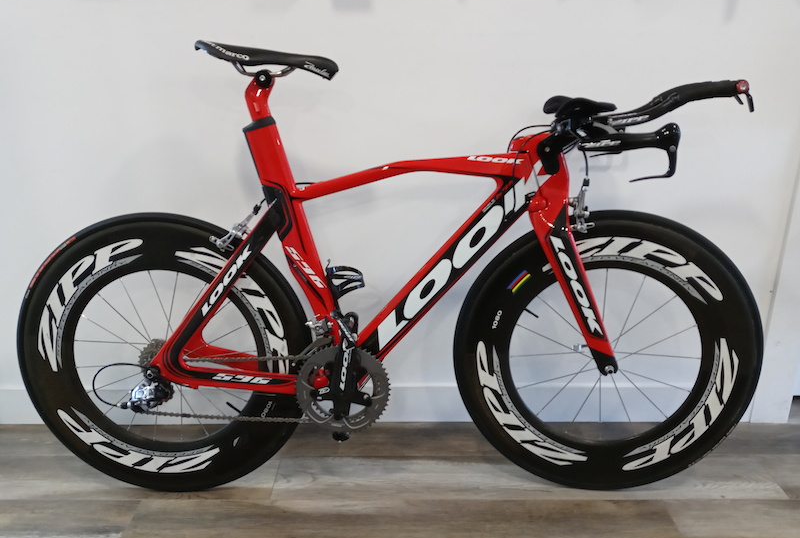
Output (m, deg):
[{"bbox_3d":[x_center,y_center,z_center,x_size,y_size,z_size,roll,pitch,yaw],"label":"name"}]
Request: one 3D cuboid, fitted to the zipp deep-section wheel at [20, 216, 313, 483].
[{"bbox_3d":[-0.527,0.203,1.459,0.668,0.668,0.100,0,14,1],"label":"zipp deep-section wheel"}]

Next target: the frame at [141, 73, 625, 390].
[{"bbox_3d":[-0.037,-0.057,1.389,1.010,0.695,0.140,0,14,1],"label":"frame"}]

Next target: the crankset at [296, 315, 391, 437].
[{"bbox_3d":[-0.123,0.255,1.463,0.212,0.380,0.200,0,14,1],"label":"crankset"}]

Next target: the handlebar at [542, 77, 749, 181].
[{"bbox_3d":[0.482,-0.289,1.302,0.395,0.178,0.440,1,16,7],"label":"handlebar"}]

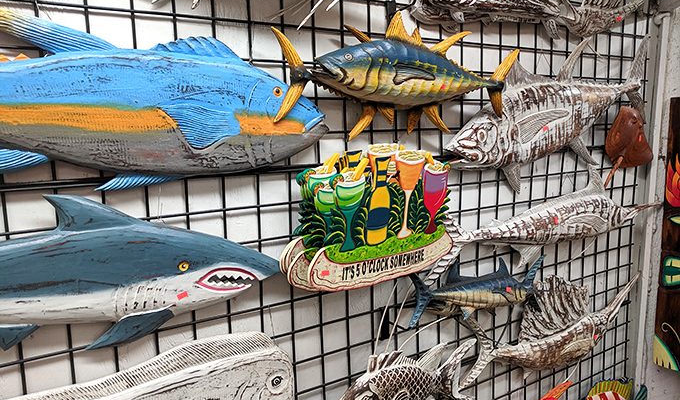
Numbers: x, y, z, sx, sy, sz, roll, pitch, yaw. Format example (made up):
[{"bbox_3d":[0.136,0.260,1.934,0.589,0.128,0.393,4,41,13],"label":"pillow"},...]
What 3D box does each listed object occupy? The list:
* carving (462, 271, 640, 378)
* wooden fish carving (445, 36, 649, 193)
[{"bbox_3d":[0.721,0.390,1.653,0.933,0.342,0.100,-10,11,-31],"label":"carving"},{"bbox_3d":[0.678,-0.263,1.541,0.987,0.402,0.120,-20,17,-29],"label":"wooden fish carving"}]

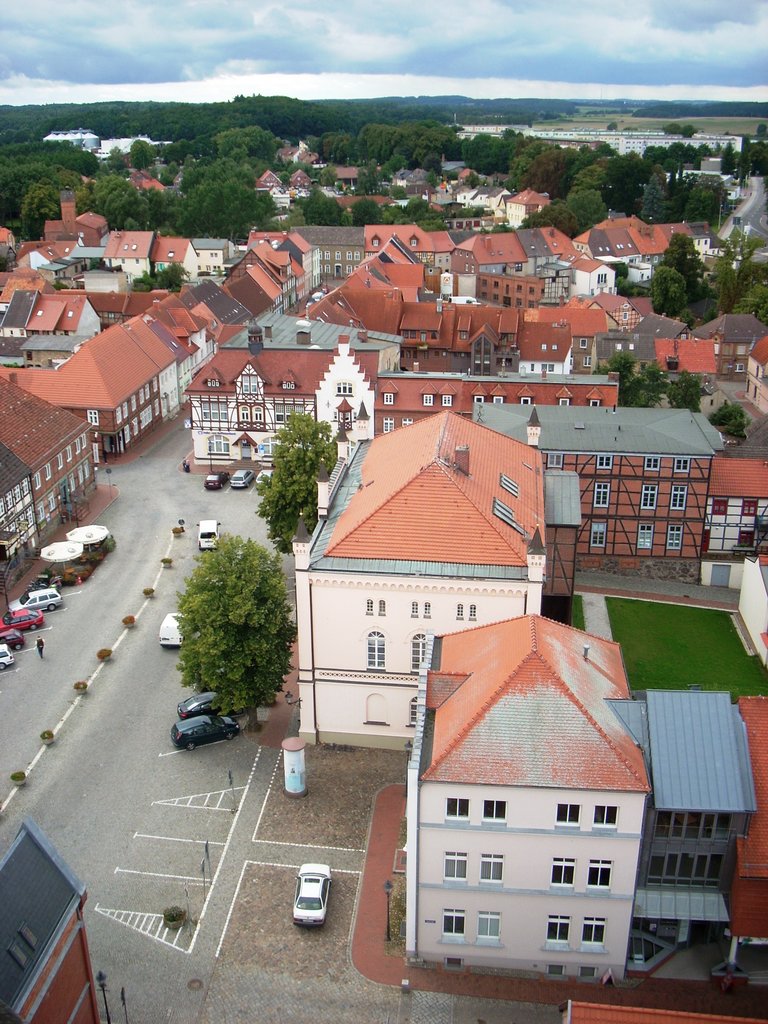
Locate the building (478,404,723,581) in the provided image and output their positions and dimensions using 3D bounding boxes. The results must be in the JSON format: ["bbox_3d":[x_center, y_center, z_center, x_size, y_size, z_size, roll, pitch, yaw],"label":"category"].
[{"bbox_3d":[18.480,-2.587,103.179,21.000,12.600,15.000,2,21,6],"label":"building"}]

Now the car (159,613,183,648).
[{"bbox_3d":[-16.393,9.110,87.058,1.740,1.830,4.200,2,21,6],"label":"car"}]

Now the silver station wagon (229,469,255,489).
[{"bbox_3d":[-15.263,-3.818,120.144,1.740,1.460,4.300,3,21,9],"label":"silver station wagon"}]

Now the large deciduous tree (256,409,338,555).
[{"bbox_3d":[-7.604,-2.185,98.962,7.700,14.200,7.700,0,21,0],"label":"large deciduous tree"}]

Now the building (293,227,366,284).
[{"bbox_3d":[-12.056,-60.162,252.365,16.500,10.800,10.000,1,21,4],"label":"building"}]

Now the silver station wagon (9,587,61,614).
[{"bbox_3d":[-29.027,7.517,90.326,4.400,1.490,1.740,-14,25,-32],"label":"silver station wagon"}]

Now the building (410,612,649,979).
[{"bbox_3d":[7.389,13.107,58.605,11.240,15.000,14.690,2,21,5],"label":"building"}]

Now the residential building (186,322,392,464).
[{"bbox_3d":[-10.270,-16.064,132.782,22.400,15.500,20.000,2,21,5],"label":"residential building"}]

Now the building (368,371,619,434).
[{"bbox_3d":[12.994,-11.271,127.406,26.600,10.400,9.000,1,21,4],"label":"building"}]

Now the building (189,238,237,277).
[{"bbox_3d":[-42.011,-61.634,262.978,8.900,8.200,9.000,3,21,8],"label":"building"}]

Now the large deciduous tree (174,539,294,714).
[{"bbox_3d":[-9.495,8.088,71.259,7.621,13.900,7.621,0,21,0],"label":"large deciduous tree"}]

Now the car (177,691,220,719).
[{"bbox_3d":[-11.869,13.131,75.511,4.500,1.460,1.780,-9,23,-23],"label":"car"}]

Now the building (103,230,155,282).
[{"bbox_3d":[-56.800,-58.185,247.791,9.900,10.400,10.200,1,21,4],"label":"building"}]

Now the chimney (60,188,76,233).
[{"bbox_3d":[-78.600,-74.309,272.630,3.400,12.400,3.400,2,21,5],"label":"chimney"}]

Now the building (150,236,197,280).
[{"bbox_3d":[-47.300,-57.302,247.866,7.970,8.700,7.530,5,22,13],"label":"building"}]

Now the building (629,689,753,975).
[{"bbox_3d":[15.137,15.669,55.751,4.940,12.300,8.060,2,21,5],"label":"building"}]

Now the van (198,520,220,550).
[{"bbox_3d":[-16.984,1.855,105.454,1.850,1.930,4.800,-3,21,-7],"label":"van"}]

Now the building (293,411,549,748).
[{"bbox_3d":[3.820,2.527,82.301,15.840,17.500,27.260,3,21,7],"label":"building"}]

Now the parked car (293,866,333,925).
[{"bbox_3d":[-3.801,20.259,58.971,1.700,1.420,4.380,0,21,1],"label":"parked car"}]

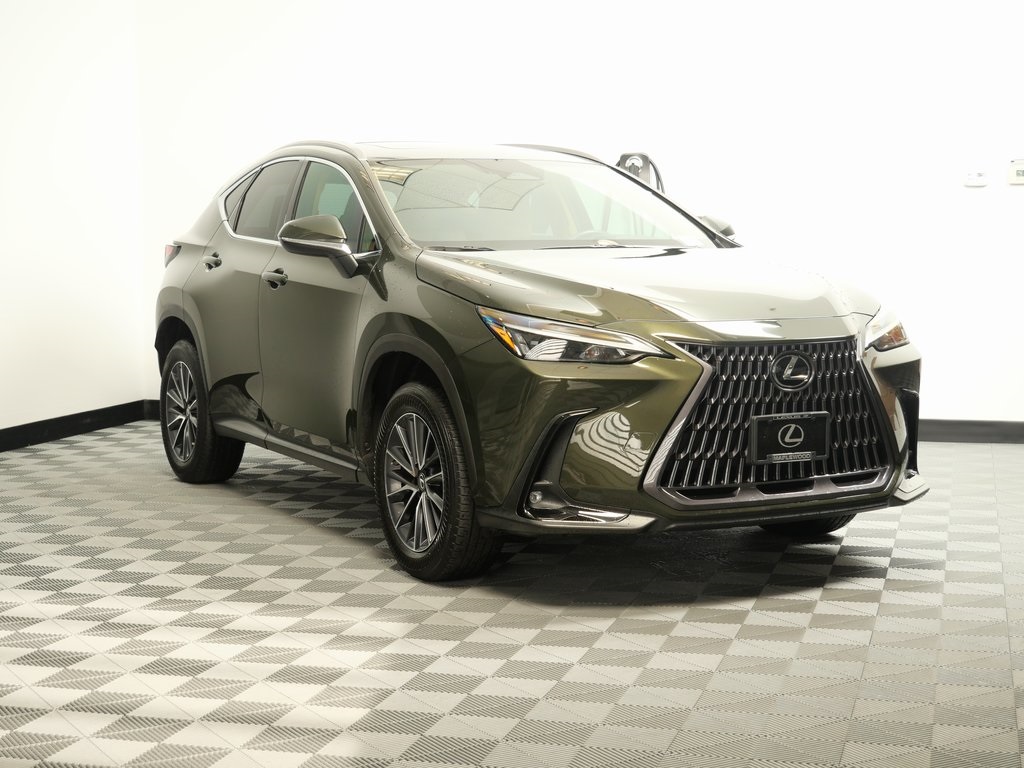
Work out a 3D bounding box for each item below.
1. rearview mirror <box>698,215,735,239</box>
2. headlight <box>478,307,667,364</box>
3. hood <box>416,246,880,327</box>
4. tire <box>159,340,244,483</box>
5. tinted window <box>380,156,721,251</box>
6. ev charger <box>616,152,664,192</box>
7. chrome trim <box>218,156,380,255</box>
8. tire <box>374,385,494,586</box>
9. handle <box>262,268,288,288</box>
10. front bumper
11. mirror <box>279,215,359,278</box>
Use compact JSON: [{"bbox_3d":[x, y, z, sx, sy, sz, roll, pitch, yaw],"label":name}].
[{"bbox_3d":[0.939,-0.636,7.351,0.250,0.220,0.220,-3,6,-28],"label":"rearview mirror"},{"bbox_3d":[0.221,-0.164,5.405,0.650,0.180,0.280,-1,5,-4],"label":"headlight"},{"bbox_3d":[0.577,-0.371,6.021,1.620,0.250,1.200,-3,6,-28],"label":"hood"},{"bbox_3d":[-1.570,0.131,8.322,0.240,0.725,0.730,-3,6,-28],"label":"tire"},{"bbox_3d":[0.117,-0.746,6.827,1.460,0.200,0.930,-3,31,-28],"label":"tinted window"},{"bbox_3d":[0.779,-1.290,10.200,0.270,0.280,0.140,1,6,16],"label":"ev charger"},{"bbox_3d":[-0.898,-0.780,7.120,0.240,0.430,2.080,-3,6,-28],"label":"chrome trim"},{"bbox_3d":[-0.273,0.346,5.975,0.240,0.725,0.730,-3,6,-28],"label":"tire"},{"bbox_3d":[-0.997,-0.445,6.971,0.070,0.080,0.230,-3,6,-28],"label":"handle"},{"bbox_3d":[0.787,0.116,5.688,1.860,0.680,0.580,-3,6,-28],"label":"front bumper"},{"bbox_3d":[-0.755,-0.536,6.431,0.250,0.240,0.220,-3,6,-28],"label":"mirror"}]

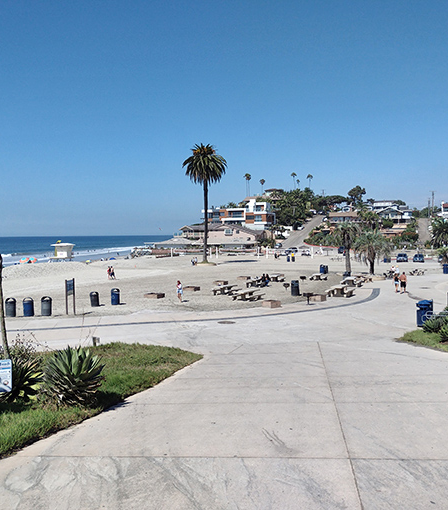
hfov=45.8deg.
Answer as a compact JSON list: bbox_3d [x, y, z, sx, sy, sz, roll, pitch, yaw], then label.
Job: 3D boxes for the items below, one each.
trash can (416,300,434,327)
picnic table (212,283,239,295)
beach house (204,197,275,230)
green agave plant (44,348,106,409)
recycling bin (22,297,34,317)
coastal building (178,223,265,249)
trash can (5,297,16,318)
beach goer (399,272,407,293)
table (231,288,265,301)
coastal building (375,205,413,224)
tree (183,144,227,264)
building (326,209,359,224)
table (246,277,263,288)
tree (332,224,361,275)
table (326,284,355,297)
[{"bbox_3d":[10.545,3.100,27.773,0.820,1.360,0.800,1,2,25],"label":"trash can"},{"bbox_3d":[0.228,2.999,45.579,1.800,0.760,2.400,1,3,36],"label":"picnic table"},{"bbox_3d":[4.968,-12.981,170.000,21.000,11.000,14.000,0,2,12],"label":"beach house"},{"bbox_3d":[-2.696,2.176,9.500,1.100,0.980,1.100,-1,2,0],"label":"green agave plant"},{"bbox_3d":[-12.411,3.307,33.685,0.650,1.220,0.650,-1,2,-18],"label":"recycling bin"},{"bbox_3d":[-0.430,-5.302,152.000,22.000,7.800,13.000,0,2,12],"label":"coastal building"},{"bbox_3d":[-13.818,3.389,34.353,0.670,1.170,0.670,-1,2,0],"label":"trash can"},{"bbox_3d":[15.255,2.377,44.965,0.520,1.780,0.360,0,2,8],"label":"beach goer"},{"bbox_3d":[1.948,3.174,43.116,1.750,0.760,2.600,1,2,25],"label":"table"},{"bbox_3d":[60.718,-14.508,190.000,12.500,7.000,11.500,0,2,5],"label":"coastal building"},{"bbox_3d":[-3.542,-9.345,96.662,8.000,21.930,8.000,-1,2,0],"label":"tree"},{"bbox_3d":[42.002,-13.646,188.000,11.000,5.600,9.500,0,2,2],"label":"building"},{"bbox_3d":[3.285,2.756,50.847,1.800,0.760,2.400,1,3,36],"label":"table"},{"bbox_3d":[14.856,-0.666,64.077,3.600,6.300,3.600,-1,2,0],"label":"tree"},{"bbox_3d":[9.615,2.970,43.853,1.850,0.760,2.400,1,3,26],"label":"table"}]

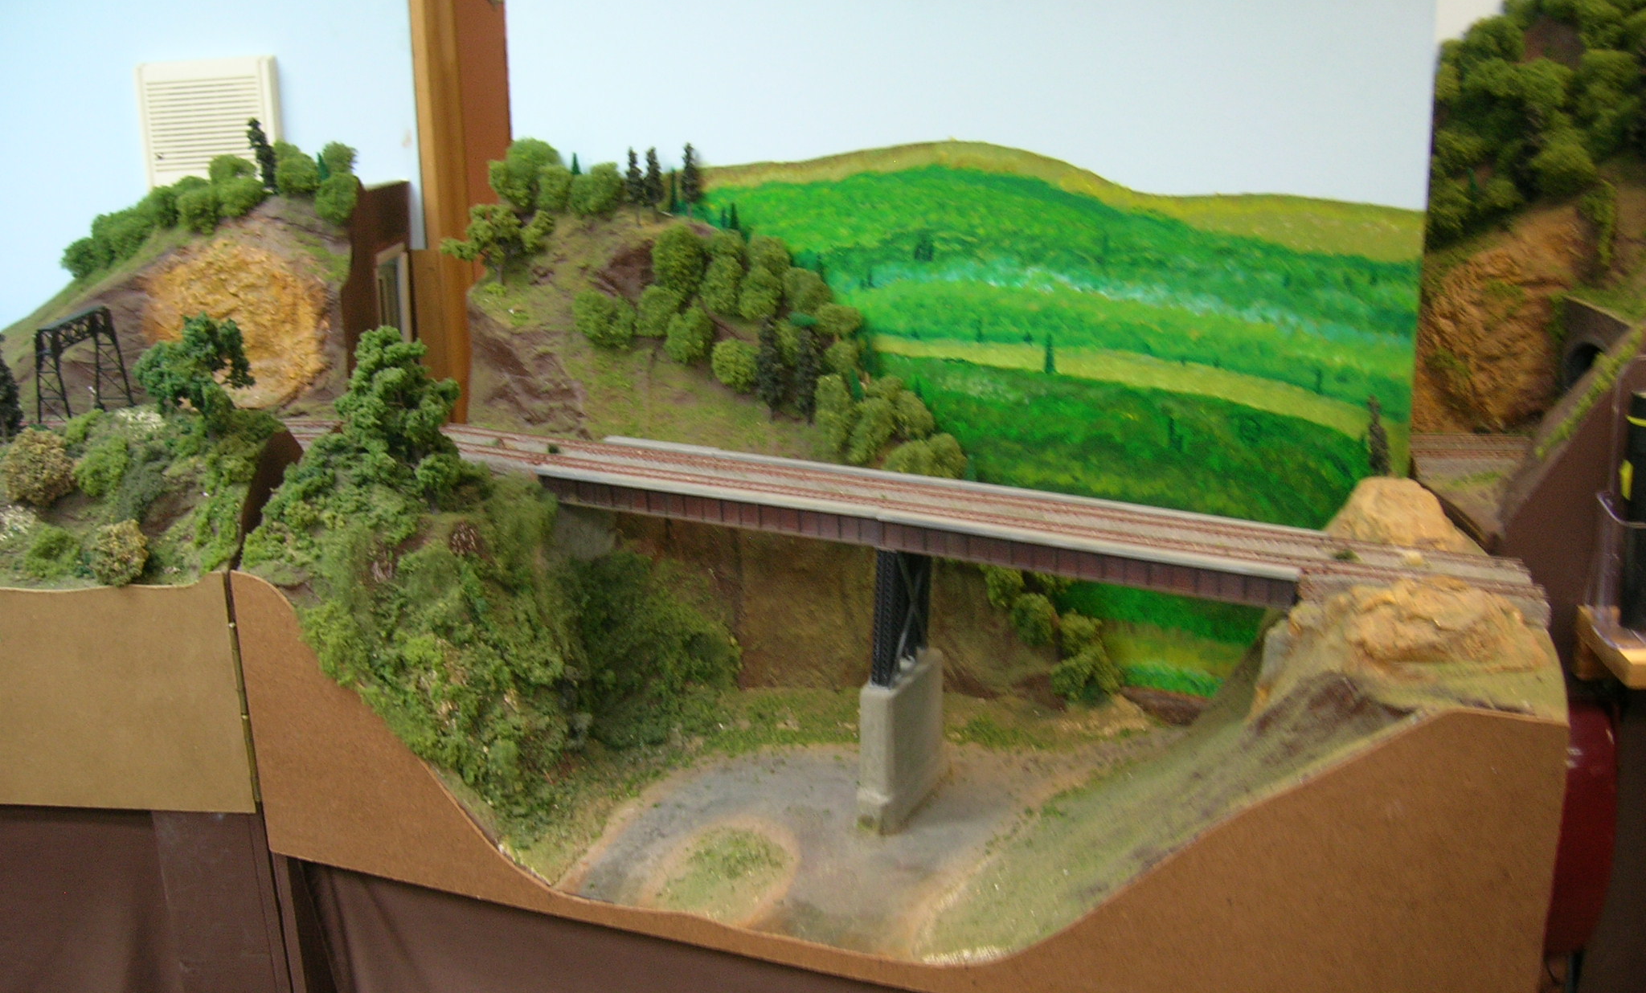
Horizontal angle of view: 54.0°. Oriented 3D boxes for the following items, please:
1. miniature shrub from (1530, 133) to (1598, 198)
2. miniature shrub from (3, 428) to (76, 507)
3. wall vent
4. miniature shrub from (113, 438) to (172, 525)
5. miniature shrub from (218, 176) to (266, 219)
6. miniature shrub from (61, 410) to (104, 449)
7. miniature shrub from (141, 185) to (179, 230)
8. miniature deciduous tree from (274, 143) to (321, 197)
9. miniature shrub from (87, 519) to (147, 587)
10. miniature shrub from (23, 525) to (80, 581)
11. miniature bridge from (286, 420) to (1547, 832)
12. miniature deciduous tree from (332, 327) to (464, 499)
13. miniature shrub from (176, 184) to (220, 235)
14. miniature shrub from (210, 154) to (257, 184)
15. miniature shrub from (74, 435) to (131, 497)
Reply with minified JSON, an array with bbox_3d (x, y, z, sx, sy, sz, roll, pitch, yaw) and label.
[{"bbox_3d":[0.706,-0.316,1.540,0.063,0.058,0.058,0,17,3],"label":"miniature shrub"},{"bbox_3d":[-0.618,-0.023,1.275,0.057,0.058,0.056,0,17,3],"label":"miniature shrub"},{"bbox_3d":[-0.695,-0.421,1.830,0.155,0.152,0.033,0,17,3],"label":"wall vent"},{"bbox_3d":[-0.535,-0.012,1.270,0.047,0.061,0.046,0,17,3],"label":"miniature shrub"},{"bbox_3d":[-0.586,-0.302,1.630,0.049,0.045,0.049,-1,15,0],"label":"miniature shrub"},{"bbox_3d":[-0.641,-0.058,1.400,0.038,0.035,0.038,-1,15,0],"label":"miniature shrub"},{"bbox_3d":[-0.670,-0.293,1.635,0.038,0.045,0.038,-1,15,0],"label":"miniature shrub"},{"bbox_3d":[-0.540,-0.336,1.660,0.048,0.056,0.048,-1,15,0],"label":"miniature deciduous tree"},{"bbox_3d":[-0.513,0.042,1.175,0.043,0.047,0.043,-1,15,0],"label":"miniature shrub"},{"bbox_3d":[-0.587,0.043,1.230,0.043,0.039,0.042,0,17,3],"label":"miniature shrub"},{"bbox_3d":[-0.001,0.111,1.258,1.025,0.250,0.143,8,18,30],"label":"miniature bridge"},{"bbox_3d":[-0.333,-0.065,1.265,0.098,0.134,0.088,-1,15,0],"label":"miniature deciduous tree"},{"bbox_3d":[-0.626,-0.289,1.620,0.043,0.049,0.043,-1,15,0],"label":"miniature shrub"},{"bbox_3d":[-0.598,-0.328,1.640,0.049,0.042,0.046,0,17,3],"label":"miniature shrub"},{"bbox_3d":[-0.571,-0.024,1.280,0.045,0.047,0.044,0,17,3],"label":"miniature shrub"}]

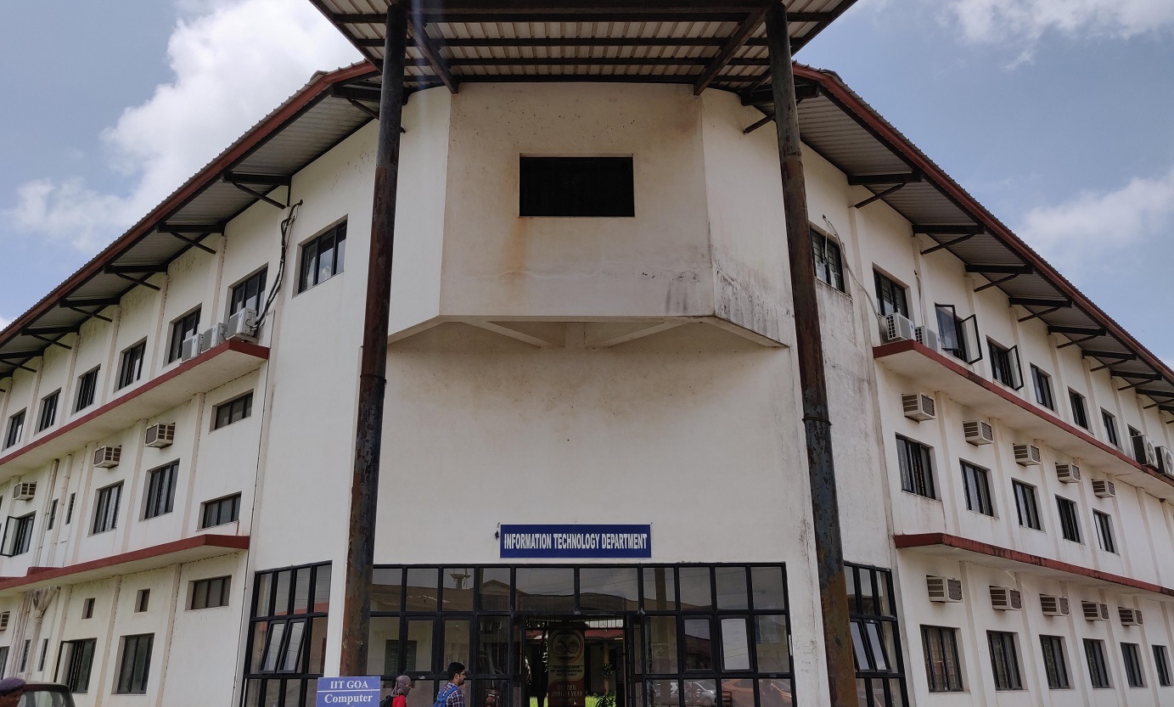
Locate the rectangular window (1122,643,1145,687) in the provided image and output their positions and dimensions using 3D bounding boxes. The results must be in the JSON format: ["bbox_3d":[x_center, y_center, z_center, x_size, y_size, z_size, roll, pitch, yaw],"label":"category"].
[{"bbox_3d":[14.670,8.403,22.858,1.530,1.125,0.120,19,-27,-40],"label":"rectangular window"}]

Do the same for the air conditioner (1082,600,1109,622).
[{"bbox_3d":[13.936,7.063,23.172,0.650,0.445,0.440,19,-28,-41],"label":"air conditioner"}]

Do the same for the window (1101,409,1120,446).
[{"bbox_3d":[19.018,2.778,30.852,1.721,1.298,0.120,19,-28,-41],"label":"window"}]

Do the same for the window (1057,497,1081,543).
[{"bbox_3d":[12.593,4.385,22.198,1.530,1.120,0.120,19,-27,-40],"label":"window"}]

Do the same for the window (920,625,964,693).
[{"bbox_3d":[7.042,6.080,16.839,1.804,1.232,0.160,19,-28,-41],"label":"window"}]

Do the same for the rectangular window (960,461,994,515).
[{"bbox_3d":[8.503,2.977,18.518,1.530,1.120,0.120,19,-27,-40],"label":"rectangular window"}]

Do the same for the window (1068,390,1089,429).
[{"bbox_3d":[14.615,1.733,25.241,1.530,1.163,0.120,19,-27,-40],"label":"window"}]

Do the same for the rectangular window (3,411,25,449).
[{"bbox_3d":[-20.202,2.757,30.056,1.770,1.287,0.120,-18,-27,38],"label":"rectangular window"}]

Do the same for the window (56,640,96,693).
[{"bbox_3d":[-11.890,7.292,19.786,1.817,1.159,0.260,-18,-27,39],"label":"window"}]

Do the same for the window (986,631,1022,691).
[{"bbox_3d":[8.534,6.291,17.338,1.530,1.125,0.120,19,-27,-40],"label":"window"}]

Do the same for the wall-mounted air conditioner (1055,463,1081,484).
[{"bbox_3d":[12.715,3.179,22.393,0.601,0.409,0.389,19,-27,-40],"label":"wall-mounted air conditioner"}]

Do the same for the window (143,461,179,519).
[{"bbox_3d":[-10.196,3.319,20.379,1.749,1.257,0.120,-18,-27,38],"label":"window"}]

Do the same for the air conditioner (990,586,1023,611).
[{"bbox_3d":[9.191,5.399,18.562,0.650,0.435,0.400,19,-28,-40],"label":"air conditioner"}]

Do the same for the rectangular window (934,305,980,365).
[{"bbox_3d":[8.598,-0.442,19.551,1.597,1.163,0.472,19,-27,-40],"label":"rectangular window"}]

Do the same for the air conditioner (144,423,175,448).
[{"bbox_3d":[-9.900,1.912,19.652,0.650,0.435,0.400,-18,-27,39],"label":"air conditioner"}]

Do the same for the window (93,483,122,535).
[{"bbox_3d":[-12.350,4.044,21.976,1.878,1.261,0.160,-18,-27,38],"label":"window"}]

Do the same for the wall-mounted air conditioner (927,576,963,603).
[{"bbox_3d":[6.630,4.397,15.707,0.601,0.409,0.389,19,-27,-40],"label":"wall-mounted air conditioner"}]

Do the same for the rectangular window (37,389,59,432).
[{"bbox_3d":[-17.494,1.944,27.674,1.900,1.294,0.160,-18,-27,38],"label":"rectangular window"}]

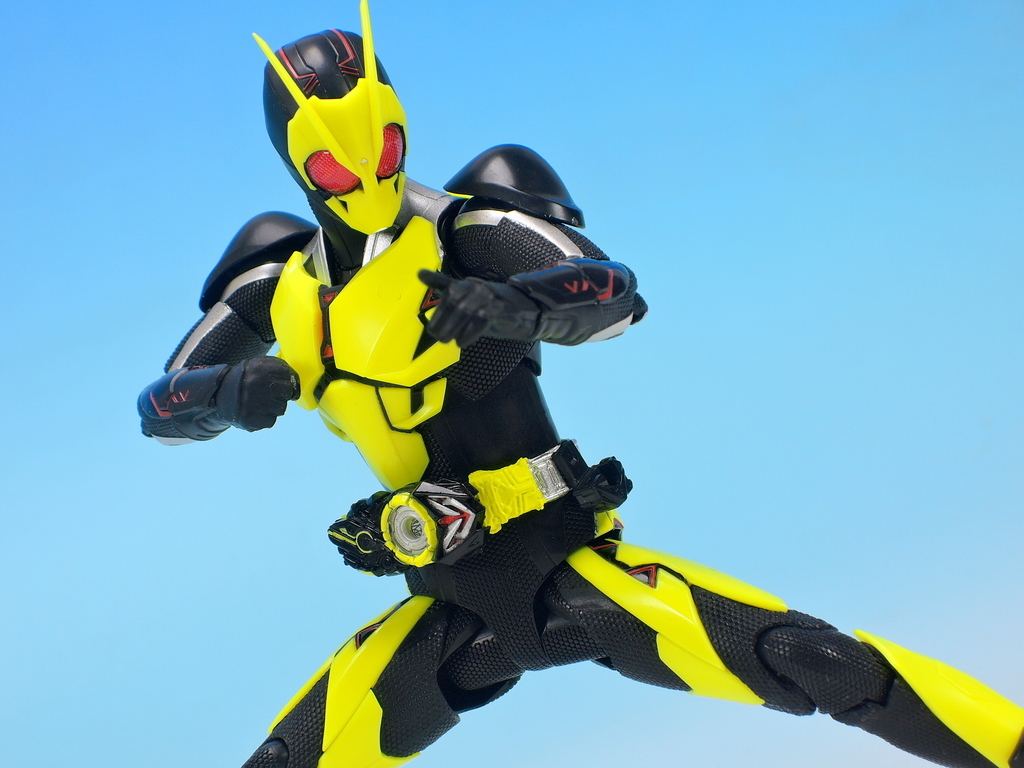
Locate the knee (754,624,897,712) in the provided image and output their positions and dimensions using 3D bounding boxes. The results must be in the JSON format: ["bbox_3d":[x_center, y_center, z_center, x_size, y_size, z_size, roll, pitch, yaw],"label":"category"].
[{"bbox_3d":[0.034,0.031,0.382,0.014,0.009,0.009,22,-14,3],"label":"knee"}]

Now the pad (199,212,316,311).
[{"bbox_3d":[-0.028,-0.013,0.388,0.013,0.009,0.013,-22,7,29],"label":"pad"}]

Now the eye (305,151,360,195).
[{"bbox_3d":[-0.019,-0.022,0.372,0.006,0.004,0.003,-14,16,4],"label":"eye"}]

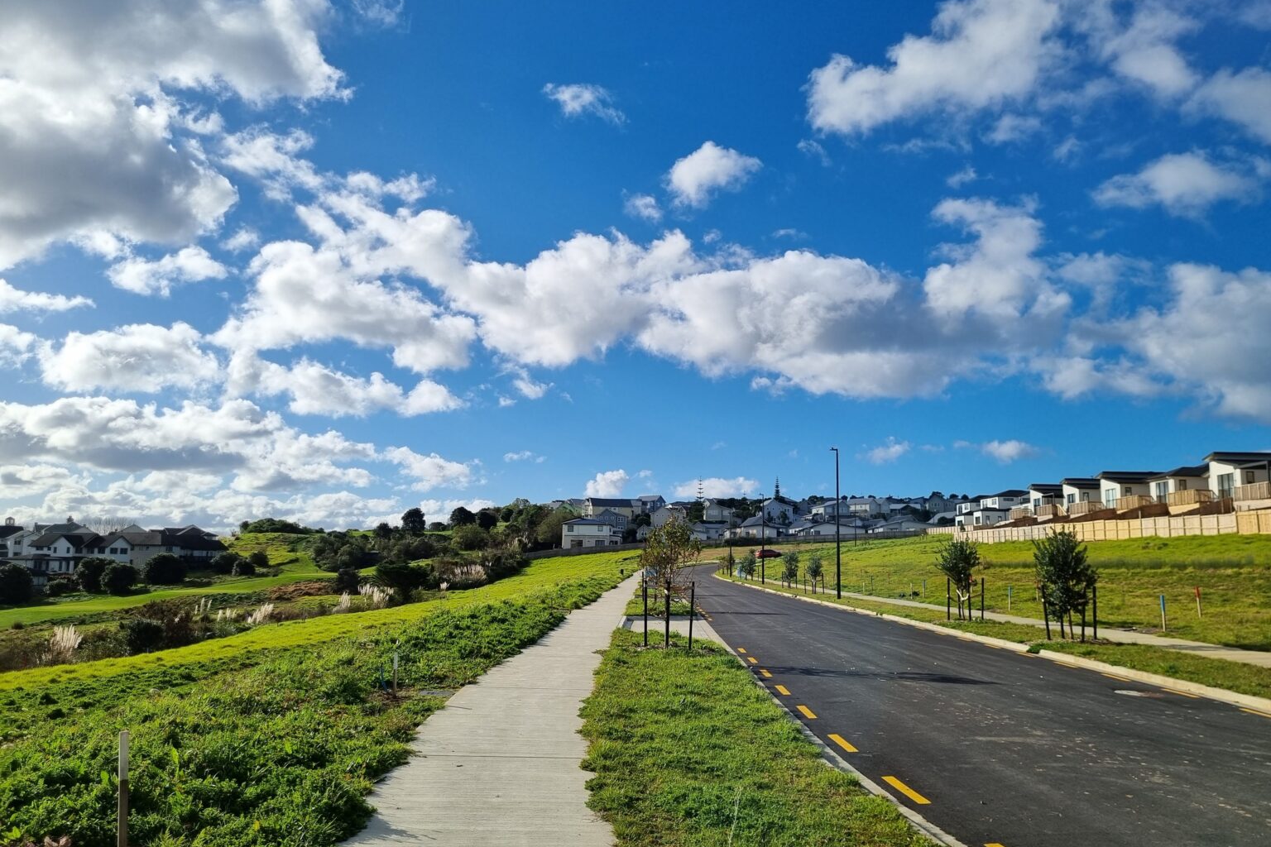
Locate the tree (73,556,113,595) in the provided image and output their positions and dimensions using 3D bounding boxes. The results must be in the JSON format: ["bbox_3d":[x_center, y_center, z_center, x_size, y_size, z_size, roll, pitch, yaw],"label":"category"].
[{"bbox_3d":[-101.275,28.317,178.000,7.220,7.130,7.220,0,-8,0],"label":"tree"}]

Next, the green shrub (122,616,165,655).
[{"bbox_3d":[-26.800,11.572,52.000,2.380,2.070,2.380,0,-8,0],"label":"green shrub"}]

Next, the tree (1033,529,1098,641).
[{"bbox_3d":[9.683,3.647,21.500,1.400,2.500,1.400,1,-8,0],"label":"tree"}]

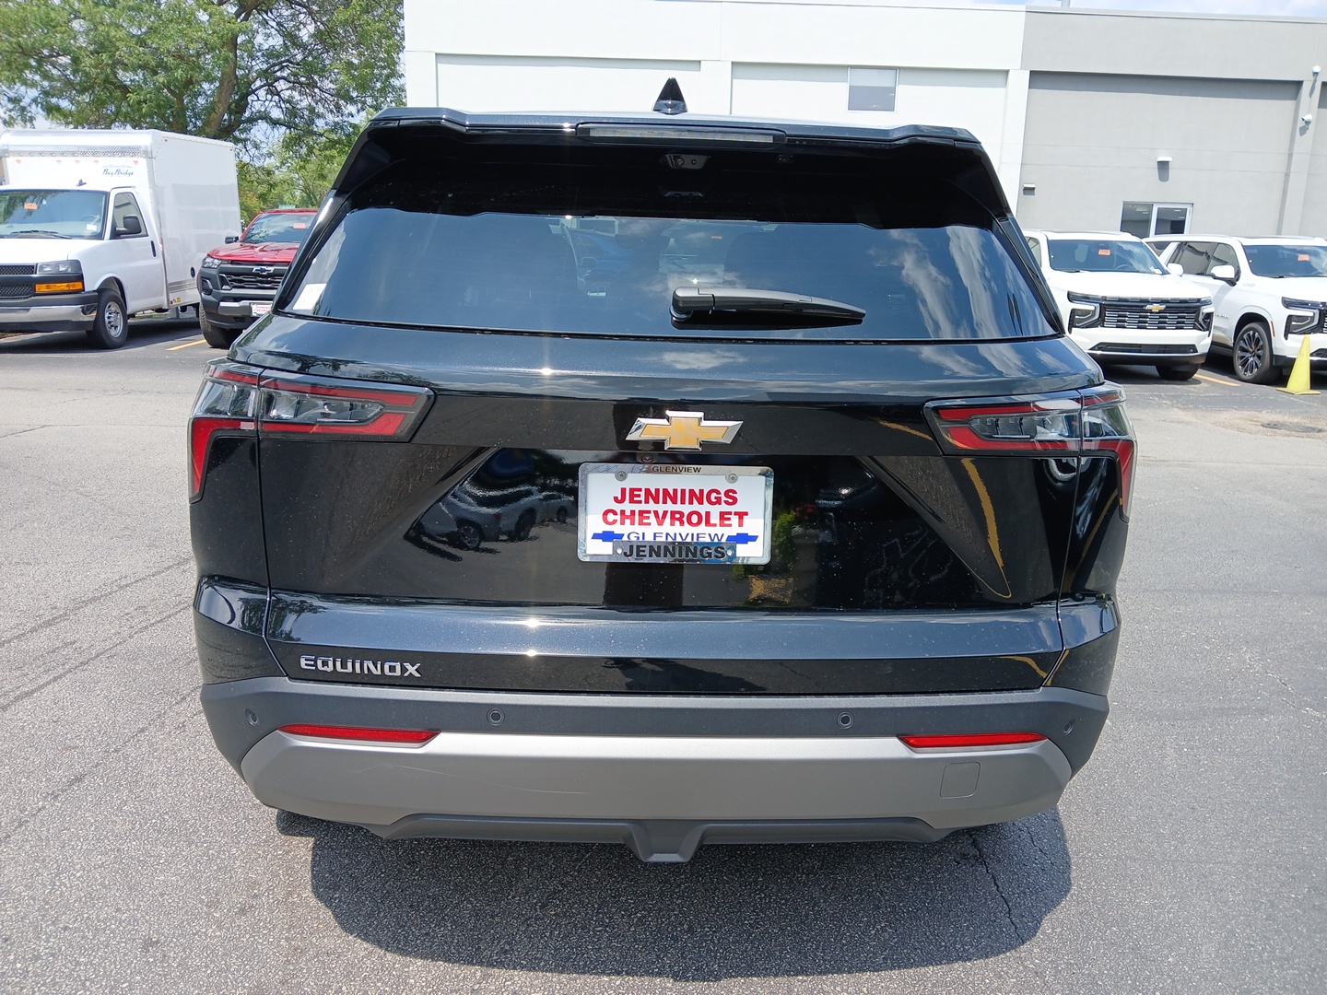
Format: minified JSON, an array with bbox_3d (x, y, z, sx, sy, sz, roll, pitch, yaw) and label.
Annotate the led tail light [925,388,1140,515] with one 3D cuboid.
[{"bbox_3d":[0.645,-0.061,1.720,0.490,0.280,0.260,1,13,-2],"label":"led tail light"}]

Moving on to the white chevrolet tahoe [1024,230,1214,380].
[{"bbox_3d":[6.305,-2.912,14.809,2.060,1.920,5.350,2,13,5],"label":"white chevrolet tahoe"}]

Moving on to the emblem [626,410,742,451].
[{"bbox_3d":[0.032,-0.103,1.530,0.180,0.062,0.020,1,13,-2],"label":"emblem"}]

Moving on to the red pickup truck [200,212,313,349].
[{"bbox_3d":[-5.228,-3.332,14.833,1.950,1.950,5.400,0,13,-7],"label":"red pickup truck"}]

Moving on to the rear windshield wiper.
[{"bbox_3d":[0.173,-0.300,1.607,0.325,0.068,0.065,1,13,-2],"label":"rear windshield wiper"}]

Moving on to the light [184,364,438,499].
[{"bbox_3d":[-0.602,-0.088,1.665,0.490,0.280,0.260,1,13,-2],"label":"light"}]

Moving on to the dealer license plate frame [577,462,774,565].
[{"bbox_3d":[0.021,0.027,1.587,0.312,0.162,0.020,1,13,-2],"label":"dealer license plate frame"}]

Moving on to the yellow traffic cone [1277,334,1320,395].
[{"bbox_3d":[7.794,-1.641,12.158,0.360,0.690,0.360,-1,13,-8],"label":"yellow traffic cone"}]

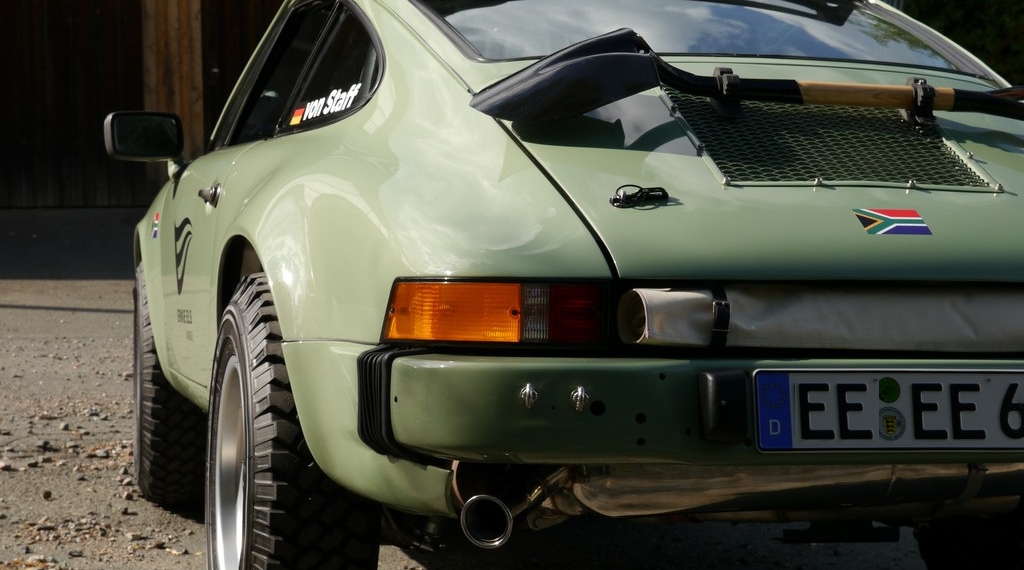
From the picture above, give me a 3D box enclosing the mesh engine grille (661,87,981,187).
[{"bbox_3d":[0.477,-0.227,3.180,0.420,0.030,0.370,0,28,-14],"label":"mesh engine grille"}]

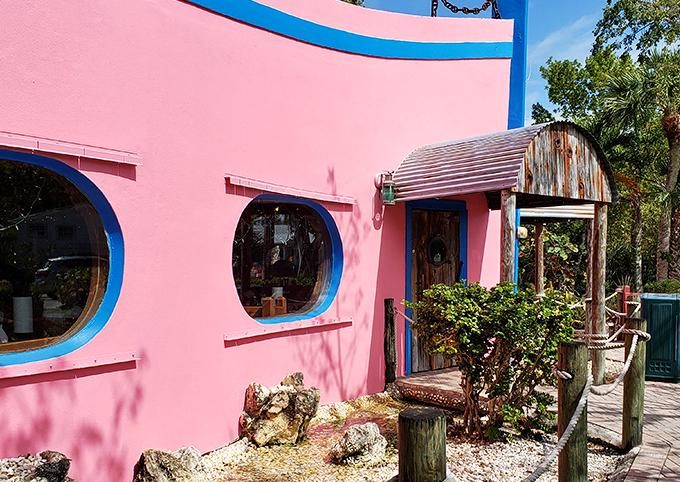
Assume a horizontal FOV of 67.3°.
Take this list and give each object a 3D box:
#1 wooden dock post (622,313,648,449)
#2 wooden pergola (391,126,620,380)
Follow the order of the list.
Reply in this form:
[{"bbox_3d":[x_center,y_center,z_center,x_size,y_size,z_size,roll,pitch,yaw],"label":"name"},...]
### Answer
[{"bbox_3d":[2.249,1.088,3.900,0.160,1.020,0.160,1,-2,30],"label":"wooden dock post"},{"bbox_3d":[1.894,0.192,6.030,1.875,2.892,1.697,3,-2,-37],"label":"wooden pergola"}]

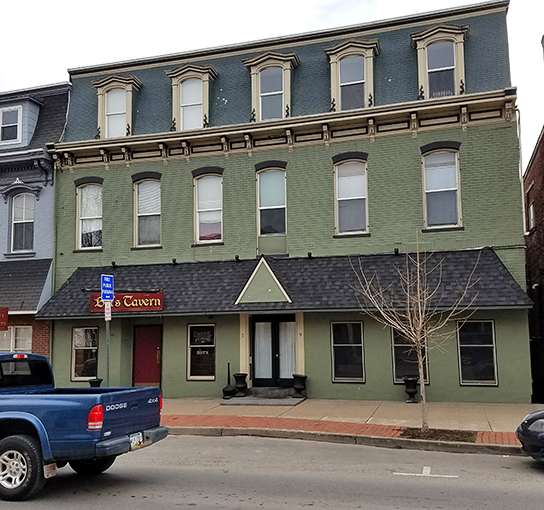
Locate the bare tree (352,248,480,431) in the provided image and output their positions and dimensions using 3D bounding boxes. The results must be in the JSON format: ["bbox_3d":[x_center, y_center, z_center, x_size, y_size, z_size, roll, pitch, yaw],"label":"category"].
[{"bbox_3d":[2.967,1.674,10.508,2.553,3.716,2.400,-3,-6,15],"label":"bare tree"}]

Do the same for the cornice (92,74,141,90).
[{"bbox_3d":[-5.175,-5.730,17.005,1.570,0.420,0.500,-3,-7,15],"label":"cornice"}]

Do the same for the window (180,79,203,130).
[{"bbox_3d":[-2.545,-4.741,15.992,0.789,1.706,0.120,-3,-6,15],"label":"window"}]

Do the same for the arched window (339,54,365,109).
[{"bbox_3d":[2.301,-4.976,14.676,0.803,1.706,0.120,-3,-6,15],"label":"arched window"}]

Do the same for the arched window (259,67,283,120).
[{"bbox_3d":[-0.048,-4.902,15.512,0.686,1.560,0.140,-3,-7,15],"label":"arched window"}]

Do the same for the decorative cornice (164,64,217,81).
[{"bbox_3d":[-2.560,-5.712,16.186,1.603,0.462,0.600,-3,-6,15],"label":"decorative cornice"}]

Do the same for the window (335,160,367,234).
[{"bbox_3d":[2.188,-1.639,14.252,0.931,2.129,0.130,-3,-6,15],"label":"window"}]

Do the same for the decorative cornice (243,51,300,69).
[{"bbox_3d":[-0.015,-5.974,15.647,1.570,0.420,0.500,-3,-7,15],"label":"decorative cornice"}]

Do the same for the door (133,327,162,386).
[{"bbox_3d":[-3.920,3.231,16.010,0.936,2.092,0.070,-3,-6,15],"label":"door"}]

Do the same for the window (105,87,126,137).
[{"bbox_3d":[-5.166,-4.702,16.863,0.708,1.505,0.140,-3,-7,15],"label":"window"}]

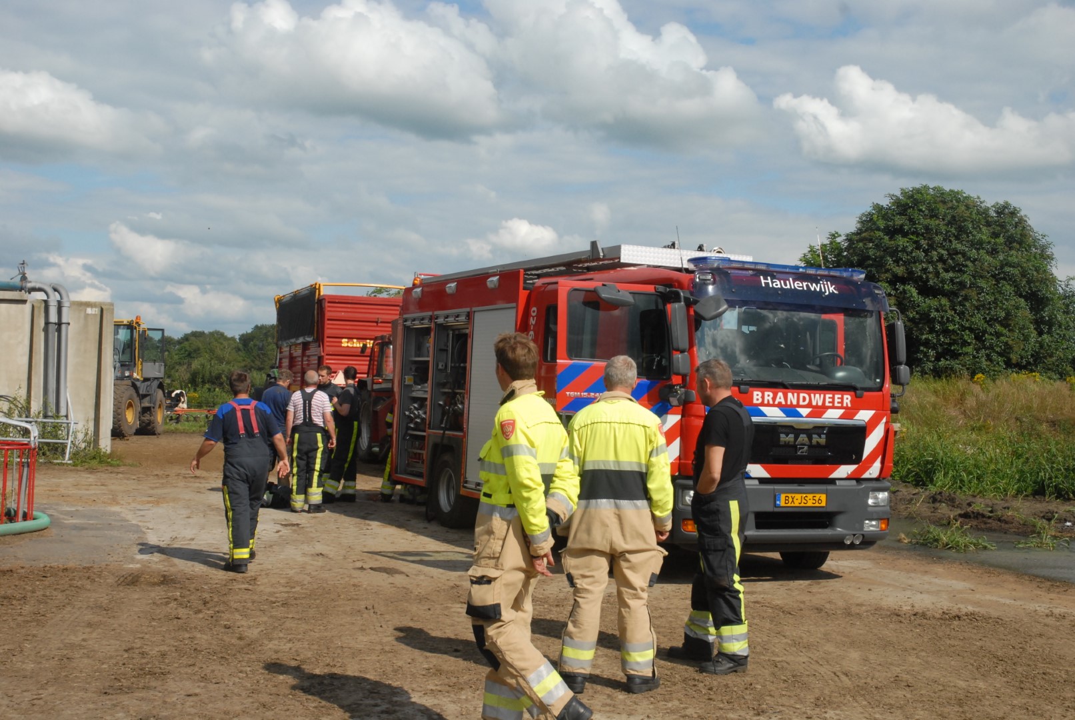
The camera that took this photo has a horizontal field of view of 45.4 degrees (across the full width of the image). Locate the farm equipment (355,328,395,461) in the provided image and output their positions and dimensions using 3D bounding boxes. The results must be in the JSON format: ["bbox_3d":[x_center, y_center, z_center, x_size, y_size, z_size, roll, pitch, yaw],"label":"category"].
[{"bbox_3d":[-2.200,0.710,25.900,2.100,2.600,3.900,1,-1,6],"label":"farm equipment"}]

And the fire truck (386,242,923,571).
[{"bbox_3d":[0.718,0.416,13.931,2.550,3.080,6.900,3,-2,-26],"label":"fire truck"}]

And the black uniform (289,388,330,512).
[{"bbox_3d":[-2.826,1.101,15.900,0.500,1.550,0.340,1,-1,6],"label":"black uniform"}]

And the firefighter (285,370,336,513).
[{"bbox_3d":[-2.810,1.007,15.900,0.600,1.760,0.380,1,-1,6],"label":"firefighter"}]

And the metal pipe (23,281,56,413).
[{"bbox_3d":[-9.824,-0.199,25.400,0.620,2.630,0.280,1,-1,-30],"label":"metal pipe"}]

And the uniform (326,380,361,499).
[{"bbox_3d":[-2.586,1.078,17.100,0.360,1.570,0.470,0,-1,30],"label":"uniform"}]

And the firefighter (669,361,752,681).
[{"bbox_3d":[1.030,0.913,7.600,0.460,1.810,0.520,0,-1,15],"label":"firefighter"}]

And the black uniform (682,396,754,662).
[{"bbox_3d":[1.065,0.998,7.600,0.380,1.570,0.500,0,-1,15],"label":"black uniform"}]

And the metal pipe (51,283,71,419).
[{"bbox_3d":[-9.446,-0.167,25.500,0.400,2.650,0.300,1,-1,-30],"label":"metal pipe"}]

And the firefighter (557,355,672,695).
[{"bbox_3d":[0.428,0.896,7.000,0.620,1.800,0.400,1,-1,-5],"label":"firefighter"}]

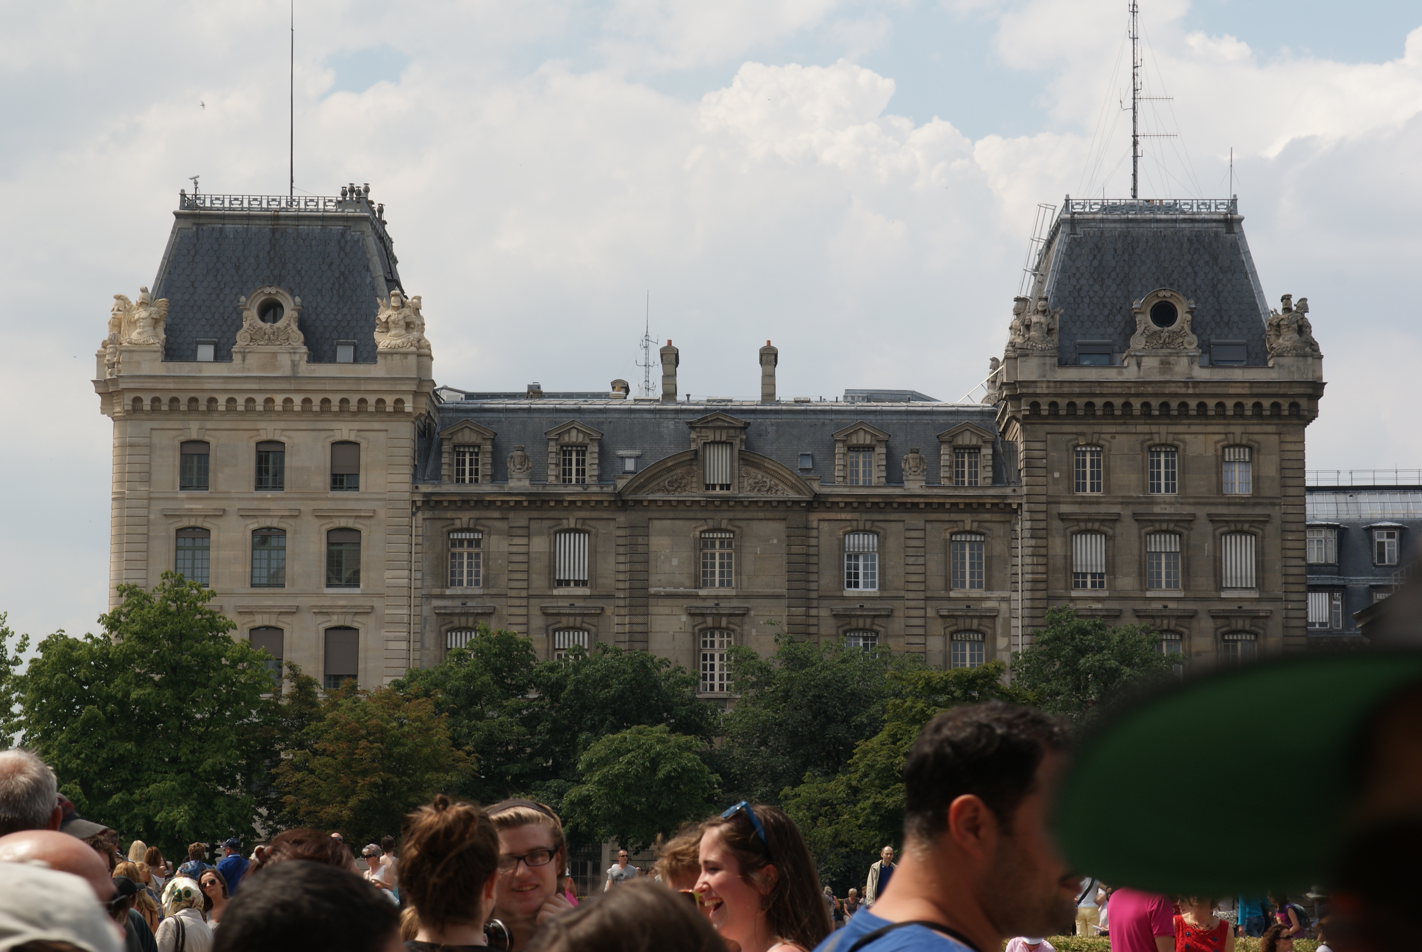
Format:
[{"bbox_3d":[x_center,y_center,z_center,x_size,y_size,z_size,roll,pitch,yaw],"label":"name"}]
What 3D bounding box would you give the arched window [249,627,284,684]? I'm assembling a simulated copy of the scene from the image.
[{"bbox_3d":[-17.642,7.306,141.291,1.370,2.670,0.300,0,-6,0],"label":"arched window"}]

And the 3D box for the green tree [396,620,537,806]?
[{"bbox_3d":[-7.871,9.143,112.532,5.100,8.816,5.100,0,-6,0],"label":"green tree"}]

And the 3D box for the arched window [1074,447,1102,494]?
[{"bbox_3d":[15.416,-0.236,145.365,1.184,1.962,0.300,0,-6,0],"label":"arched window"}]

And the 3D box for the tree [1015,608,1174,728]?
[{"bbox_3d":[12.331,9.041,114.708,5.900,9.730,5.900,0,-6,0],"label":"tree"}]

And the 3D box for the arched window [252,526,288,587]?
[{"bbox_3d":[-18.006,3.351,145.117,1.423,2.453,0.300,0,-6,0],"label":"arched window"}]

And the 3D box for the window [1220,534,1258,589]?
[{"bbox_3d":[23.395,3.765,157.706,1.600,2.518,0.280,0,-6,0],"label":"window"}]

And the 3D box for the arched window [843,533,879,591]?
[{"bbox_3d":[6.047,3.463,143.239,1.360,2.380,0.300,0,-6,0],"label":"arched window"}]

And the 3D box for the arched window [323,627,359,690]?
[{"bbox_3d":[-15.181,7.529,146.043,1.441,2.667,0.300,0,-6,0],"label":"arched window"}]

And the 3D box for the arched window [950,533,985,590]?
[{"bbox_3d":[10.329,3.441,143.243,1.390,2.330,0.300,0,-6,0],"label":"arched window"}]

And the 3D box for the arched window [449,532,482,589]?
[{"bbox_3d":[-10.188,3.444,147.689,1.429,2.427,0.300,0,-6,0],"label":"arched window"}]

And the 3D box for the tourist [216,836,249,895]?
[{"bbox_3d":[-6.724,5.956,49.907,0.540,1.750,0.360,3,-7,-27],"label":"tourist"}]

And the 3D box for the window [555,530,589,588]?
[{"bbox_3d":[-5.731,3.442,147.061,1.410,2.394,0.300,0,-6,0],"label":"window"}]

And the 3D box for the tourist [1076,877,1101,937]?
[{"bbox_3d":[5.279,6.132,49.911,0.480,1.680,0.340,0,-6,6],"label":"tourist"}]

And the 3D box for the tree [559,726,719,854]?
[{"bbox_3d":[-1.922,9.482,97.547,4.360,5.319,4.360,0,-6,0],"label":"tree"}]

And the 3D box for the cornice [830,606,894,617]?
[{"bbox_3d":[6.217,5.575,146.454,2.560,0.412,0.420,0,-6,0],"label":"cornice"}]

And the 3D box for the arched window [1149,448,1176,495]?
[{"bbox_3d":[18.647,-0.207,146.863,1.215,1.982,0.300,0,-6,0],"label":"arched window"}]

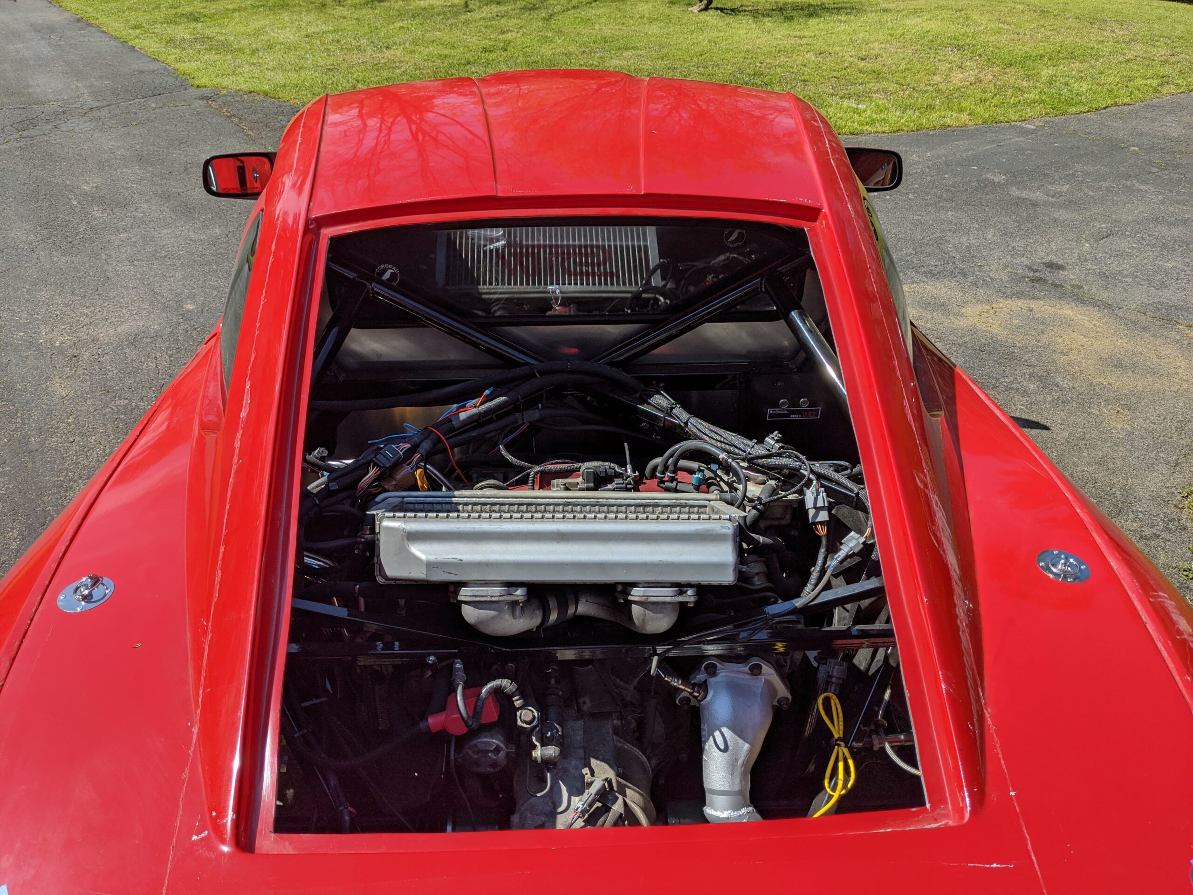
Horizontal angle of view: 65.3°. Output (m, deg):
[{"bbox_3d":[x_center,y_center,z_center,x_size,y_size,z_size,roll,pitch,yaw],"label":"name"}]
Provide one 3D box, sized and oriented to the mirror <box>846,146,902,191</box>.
[{"bbox_3d":[0.679,-0.730,2.406,0.200,0.108,0.100,-2,32,-3],"label":"mirror"}]

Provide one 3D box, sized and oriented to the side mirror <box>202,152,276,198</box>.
[{"bbox_3d":[-0.879,-0.693,2.335,0.200,0.108,0.100,-2,32,-3],"label":"side mirror"}]

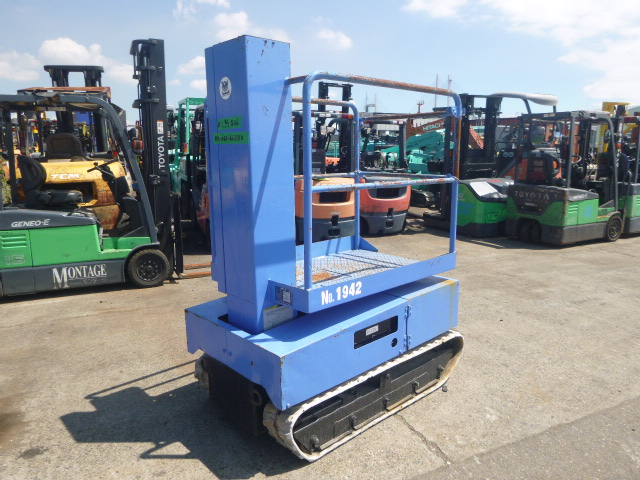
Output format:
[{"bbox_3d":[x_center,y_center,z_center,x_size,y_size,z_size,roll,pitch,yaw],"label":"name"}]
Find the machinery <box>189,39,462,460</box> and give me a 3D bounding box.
[{"bbox_3d":[0.081,-0.028,2.787,1.554,2.003,0.919,-10,14,-42],"label":"machinery"}]

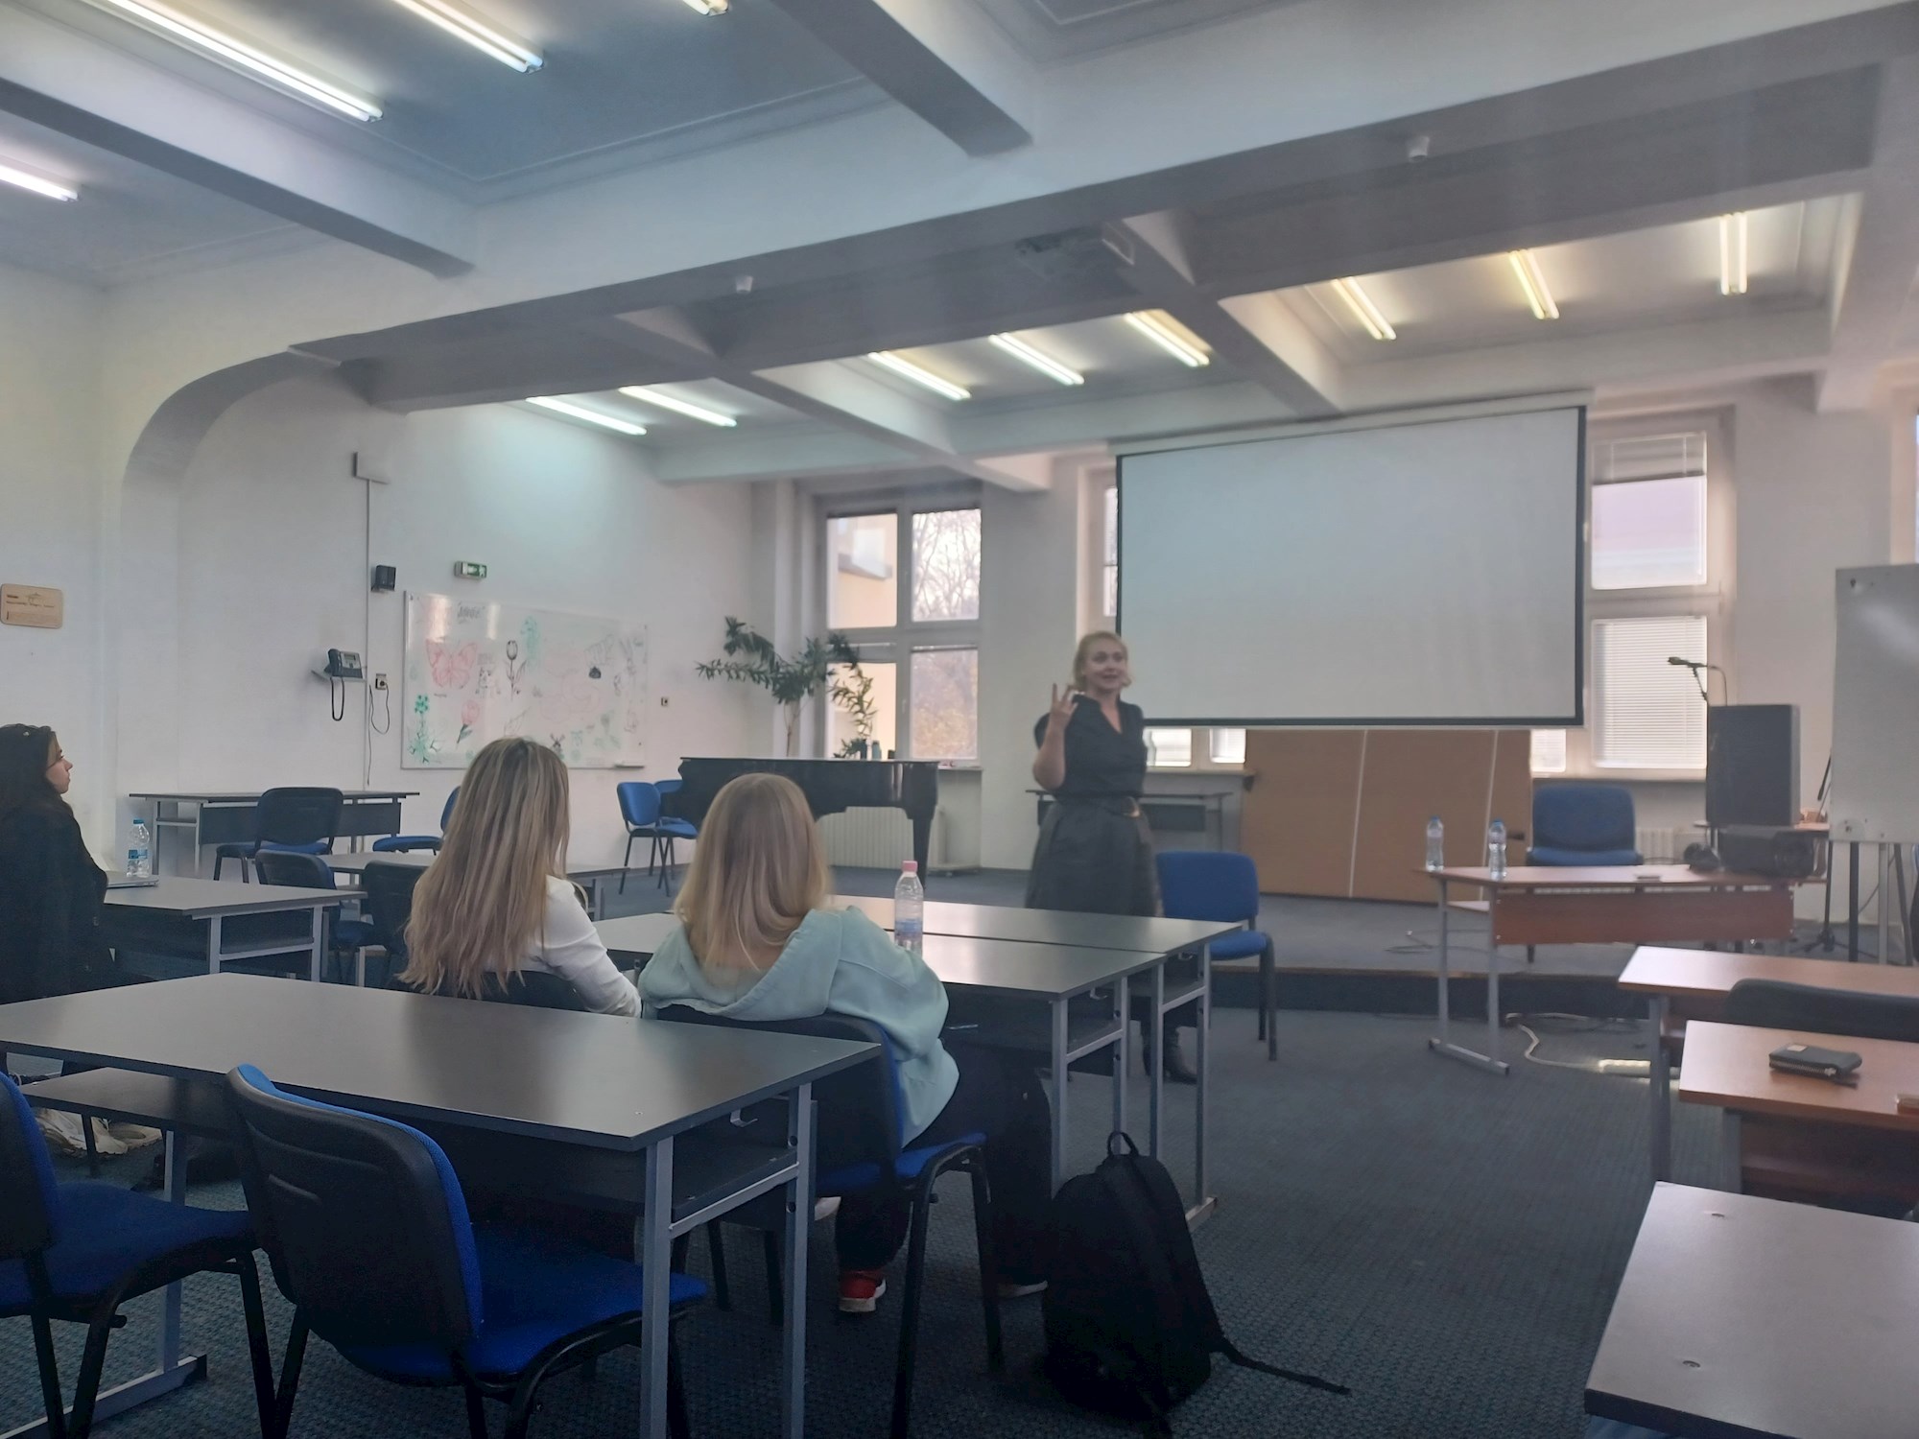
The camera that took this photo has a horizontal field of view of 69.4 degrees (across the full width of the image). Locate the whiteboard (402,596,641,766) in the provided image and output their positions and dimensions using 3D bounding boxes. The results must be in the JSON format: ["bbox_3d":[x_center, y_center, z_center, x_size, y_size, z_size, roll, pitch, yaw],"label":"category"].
[{"bbox_3d":[-3.262,-0.233,10.695,0.030,1.246,2.449,0,-2,29],"label":"whiteboard"}]

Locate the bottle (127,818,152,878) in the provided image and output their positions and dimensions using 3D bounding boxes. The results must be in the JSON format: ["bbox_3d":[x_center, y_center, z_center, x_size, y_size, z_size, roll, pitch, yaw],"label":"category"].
[{"bbox_3d":[-2.950,0.458,4.985,0.072,0.215,0.072,0,-2,29],"label":"bottle"}]

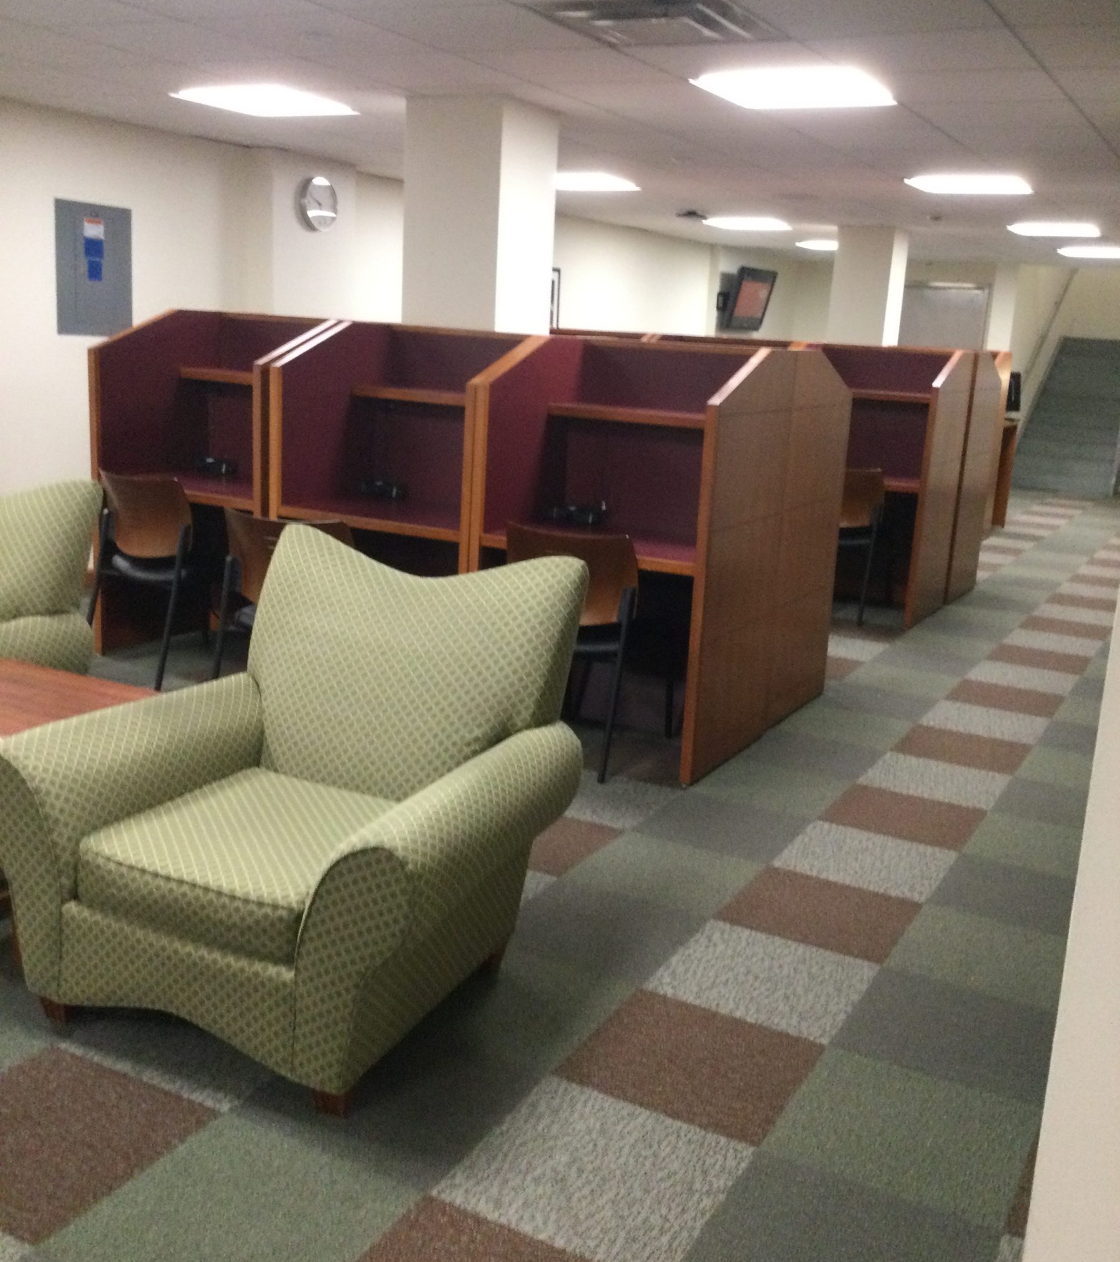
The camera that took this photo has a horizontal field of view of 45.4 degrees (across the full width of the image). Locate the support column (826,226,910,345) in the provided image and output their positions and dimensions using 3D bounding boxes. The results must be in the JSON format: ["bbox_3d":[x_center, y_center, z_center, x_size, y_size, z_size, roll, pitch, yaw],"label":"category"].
[{"bbox_3d":[2.525,-2.126,11.282,0.460,2.430,0.460,10,15,27],"label":"support column"}]

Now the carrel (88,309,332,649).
[{"bbox_3d":[-1.444,-0.625,5.968,0.960,1.500,0.800,10,15,27],"label":"carrel"}]

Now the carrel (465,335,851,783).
[{"bbox_3d":[0.435,-0.393,5.386,0.960,1.500,1.500,10,15,27],"label":"carrel"}]

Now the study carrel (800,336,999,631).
[{"bbox_3d":[1.975,-0.958,8.180,0.960,1.500,1.560,10,15,27],"label":"study carrel"}]

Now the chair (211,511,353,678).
[{"bbox_3d":[-0.872,-0.025,4.852,0.510,0.850,0.580,8,14,18],"label":"chair"}]

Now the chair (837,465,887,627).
[{"bbox_3d":[1.595,-0.532,7.684,0.510,0.850,0.580,8,14,20],"label":"chair"}]

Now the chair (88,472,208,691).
[{"bbox_3d":[-1.665,-0.259,5.666,0.510,0.850,0.580,9,14,25],"label":"chair"}]

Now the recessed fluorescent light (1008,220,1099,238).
[{"bbox_3d":[3.809,-3.102,10.295,0.610,0.070,0.610,10,15,27],"label":"recessed fluorescent light"}]

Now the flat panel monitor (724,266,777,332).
[{"bbox_3d":[2.000,-3.491,14.064,0.100,0.620,1.000,19,18,24],"label":"flat panel monitor"}]

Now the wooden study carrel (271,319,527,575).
[{"bbox_3d":[-0.557,-0.472,5.447,0.920,1.490,0.780,10,15,27],"label":"wooden study carrel"}]

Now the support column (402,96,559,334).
[{"bbox_3d":[-0.389,-1.085,6.032,0.480,2.440,0.490,10,15,27],"label":"support column"}]

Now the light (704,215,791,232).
[{"bbox_3d":[1.599,-3.471,11.404,0.610,0.070,0.610,10,15,27],"label":"light"}]

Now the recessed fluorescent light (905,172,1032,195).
[{"bbox_3d":[2.352,-2.576,7.691,0.610,0.070,0.610,10,15,27],"label":"recessed fluorescent light"}]

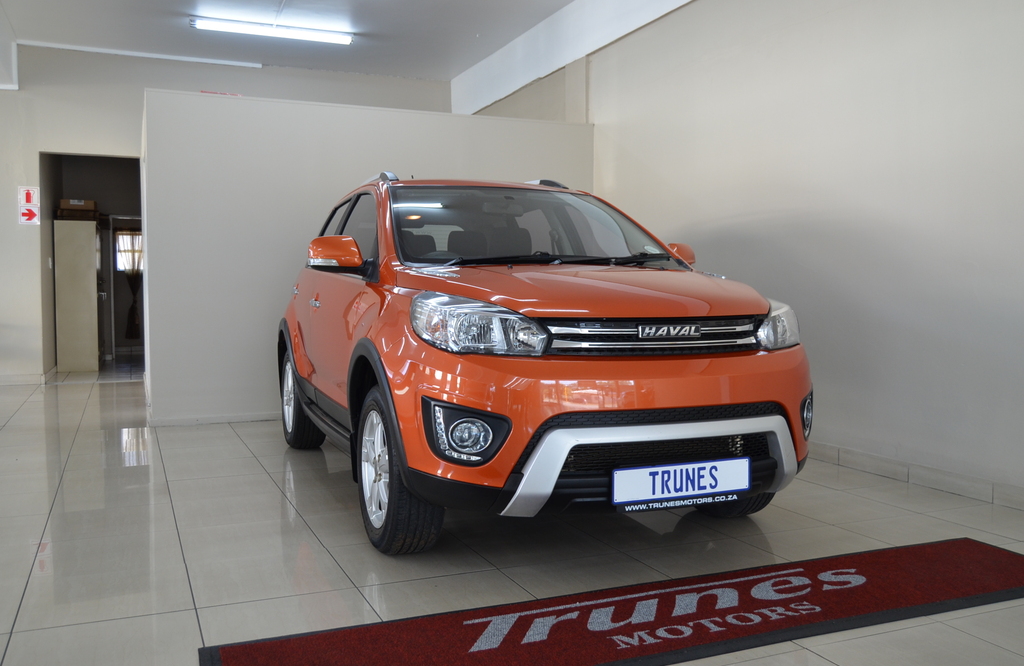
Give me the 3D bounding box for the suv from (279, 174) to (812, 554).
[{"bbox_3d":[-0.149,-0.065,4.822,1.770,1.617,3.970,-1,3,-21],"label":"suv"}]

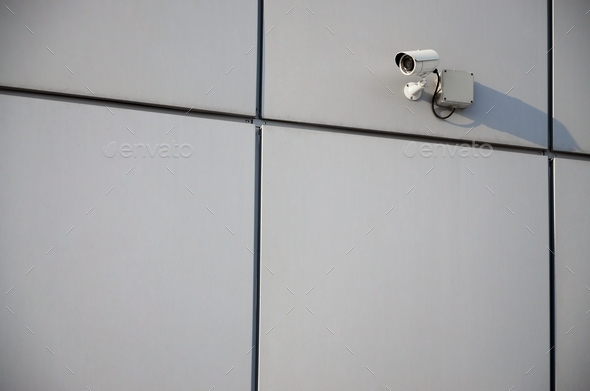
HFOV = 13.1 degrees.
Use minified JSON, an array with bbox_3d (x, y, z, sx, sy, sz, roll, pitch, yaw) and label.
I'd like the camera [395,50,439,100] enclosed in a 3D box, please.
[{"bbox_3d":[0.380,-0.398,8.240,0.156,0.151,0.128,3,-11,-41],"label":"camera"}]

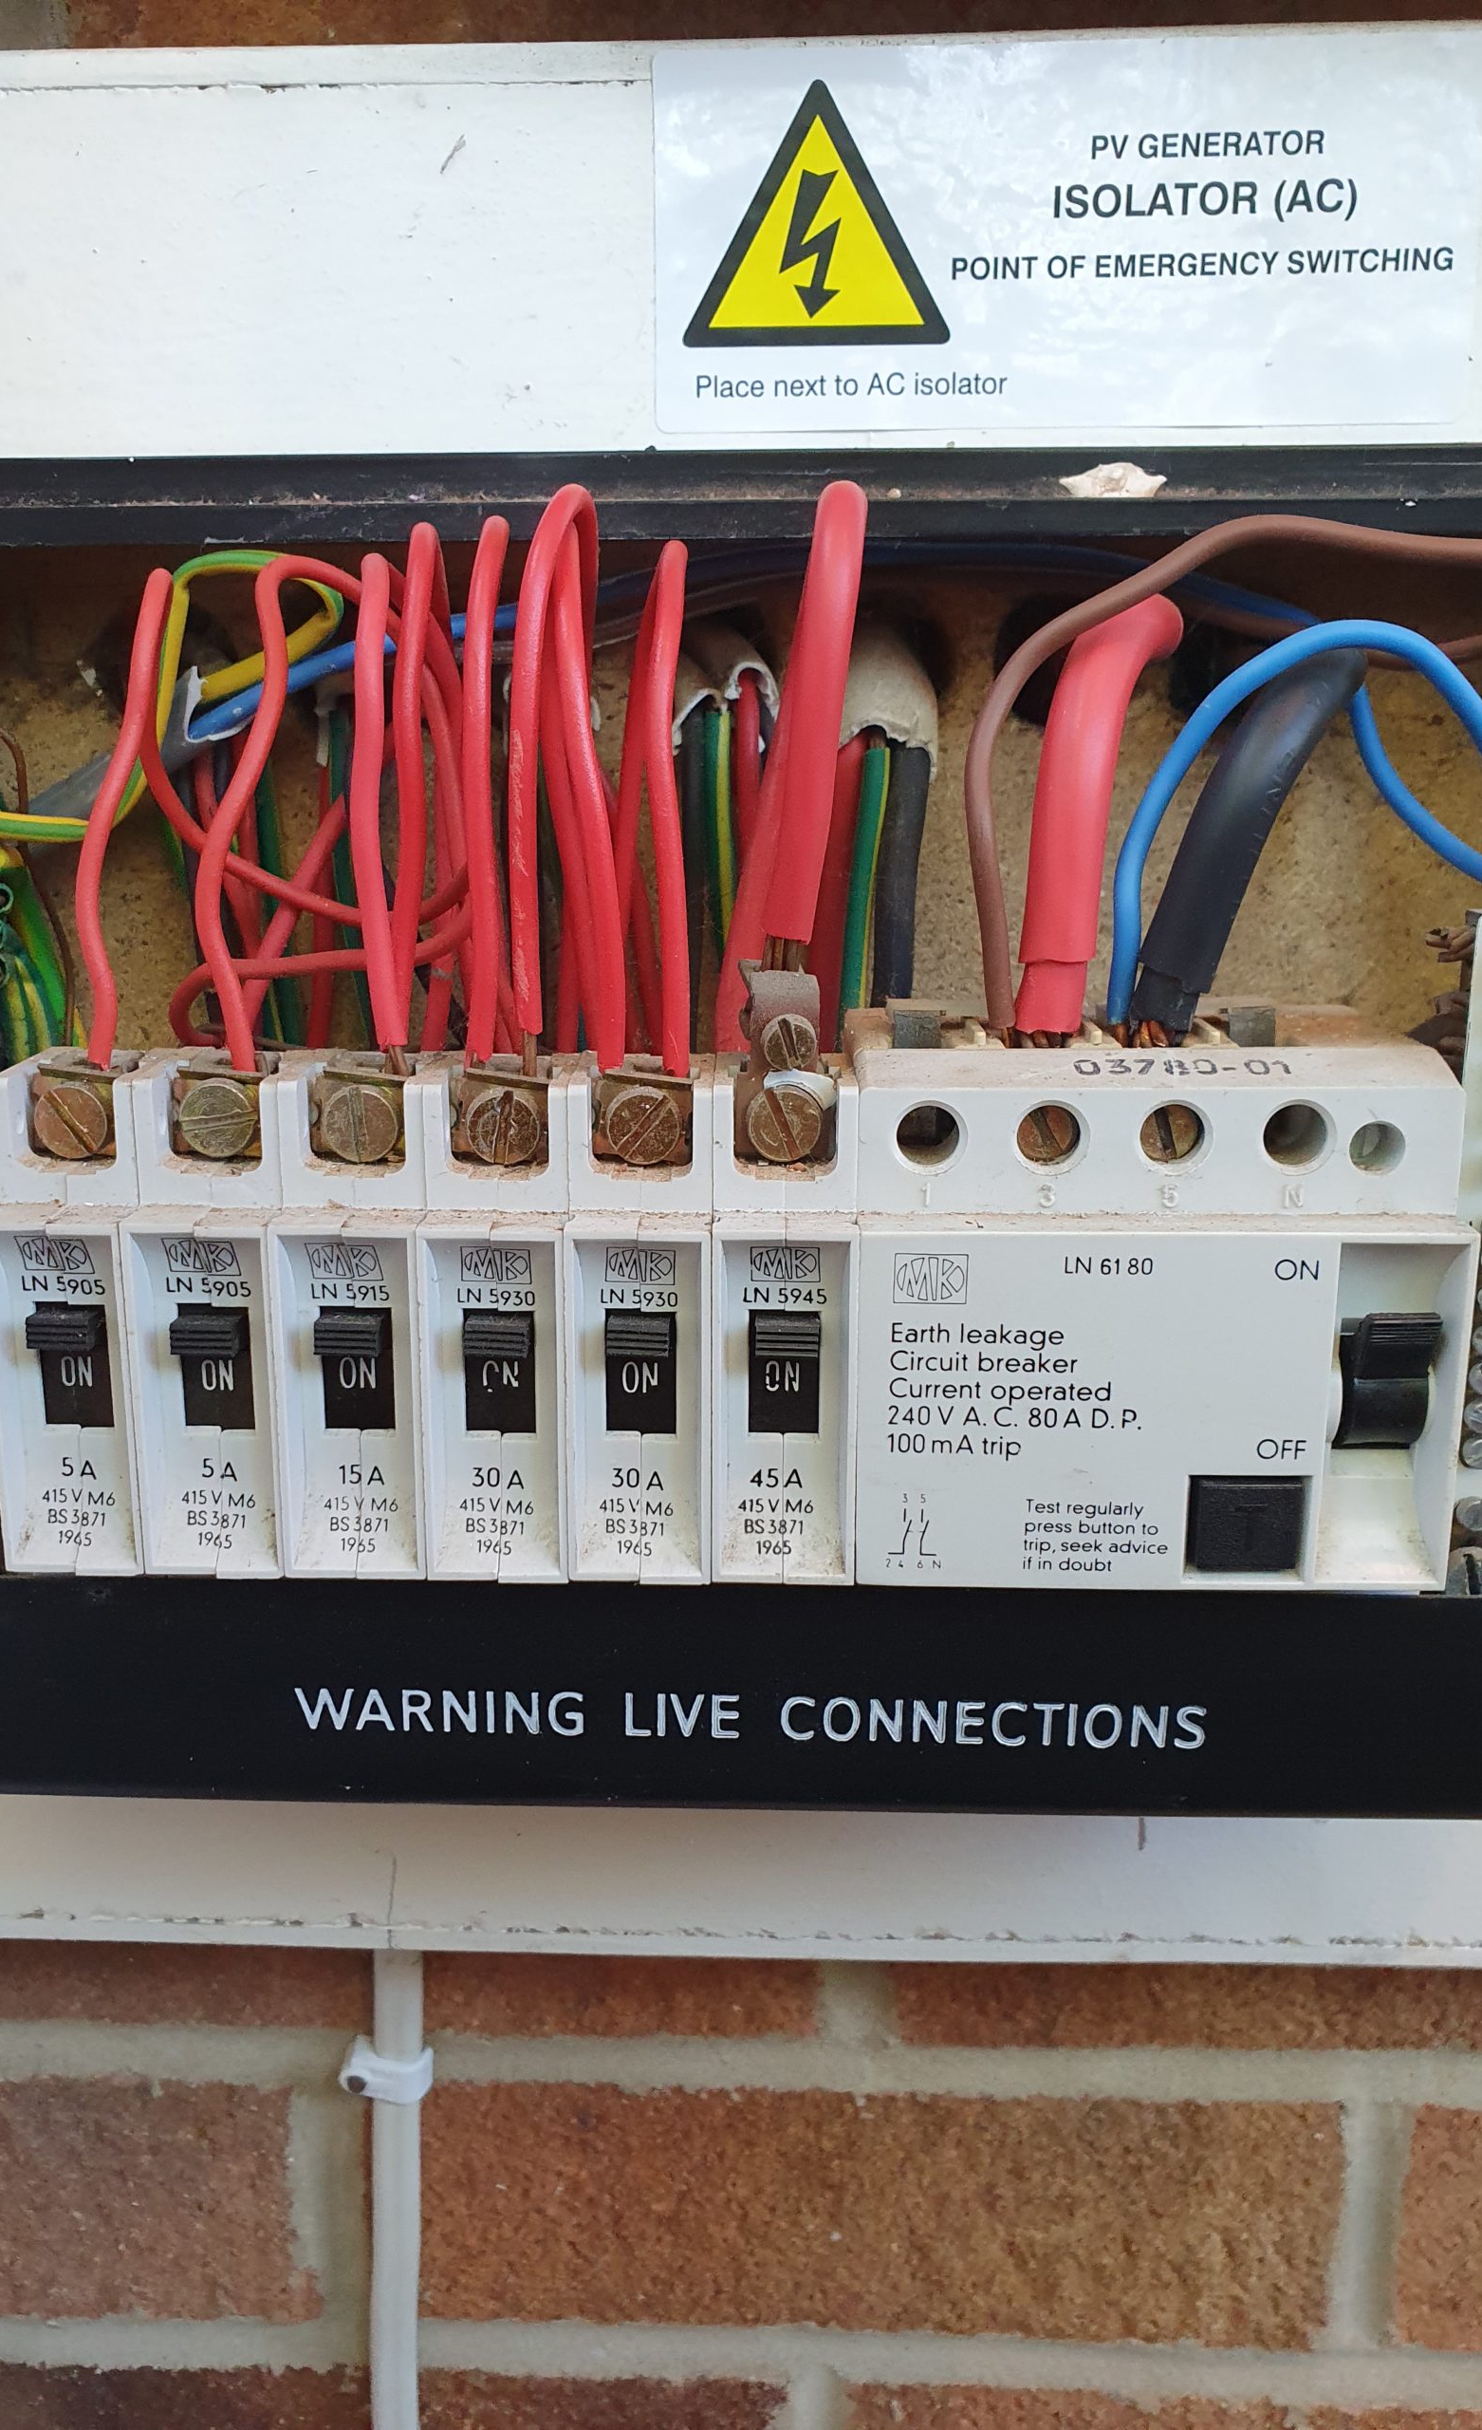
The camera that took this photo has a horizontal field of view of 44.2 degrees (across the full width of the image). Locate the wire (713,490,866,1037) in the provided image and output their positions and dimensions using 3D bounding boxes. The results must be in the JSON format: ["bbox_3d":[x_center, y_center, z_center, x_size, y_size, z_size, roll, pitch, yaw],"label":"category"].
[{"bbox_3d":[0.006,-0.056,0.239,0.020,0.073,0.048,0,12,2],"label":"wire"}]

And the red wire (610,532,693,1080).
[{"bbox_3d":[-0.012,-0.052,0.238,0.012,0.065,0.036,0,12,2],"label":"red wire"}]

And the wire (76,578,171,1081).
[{"bbox_3d":[-0.082,-0.053,0.245,0.013,0.066,0.018,0,12,2],"label":"wire"}]

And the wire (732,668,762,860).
[{"bbox_3d":[0.001,-0.064,0.259,0.004,0.026,0.009,0,12,2],"label":"wire"}]

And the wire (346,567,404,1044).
[{"bbox_3d":[-0.044,-0.049,0.223,0.005,0.060,0.019,0,12,2],"label":"wire"}]

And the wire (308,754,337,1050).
[{"bbox_3d":[-0.067,-0.050,0.291,0.006,0.047,0.008,0,12,2],"label":"wire"}]

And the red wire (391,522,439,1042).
[{"bbox_3d":[-0.043,-0.057,0.242,0.006,0.067,0.016,0,12,2],"label":"red wire"}]

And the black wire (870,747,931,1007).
[{"bbox_3d":[0.023,-0.047,0.259,0.007,0.036,0.017,0,12,2],"label":"black wire"}]

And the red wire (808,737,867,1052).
[{"bbox_3d":[0.014,-0.049,0.285,0.010,0.049,0.010,0,12,2],"label":"red wire"}]

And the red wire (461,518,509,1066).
[{"bbox_3d":[-0.031,-0.051,0.226,0.007,0.066,0.019,0,12,2],"label":"red wire"}]

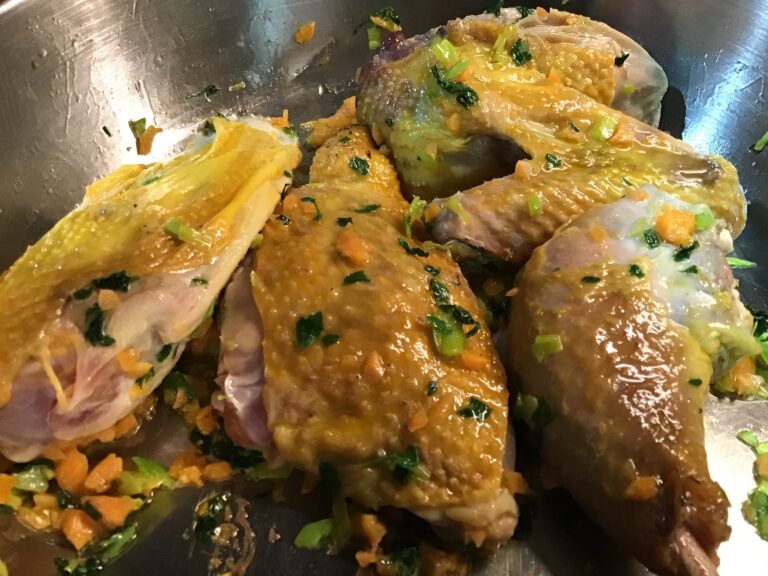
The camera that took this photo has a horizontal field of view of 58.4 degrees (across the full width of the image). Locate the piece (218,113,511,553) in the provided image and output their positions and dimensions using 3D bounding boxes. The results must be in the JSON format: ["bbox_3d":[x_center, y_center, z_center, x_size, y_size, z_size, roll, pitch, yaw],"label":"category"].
[{"bbox_3d":[-0.013,0.002,0.216,0.085,0.047,0.150,-8,51,-7],"label":"piece"}]

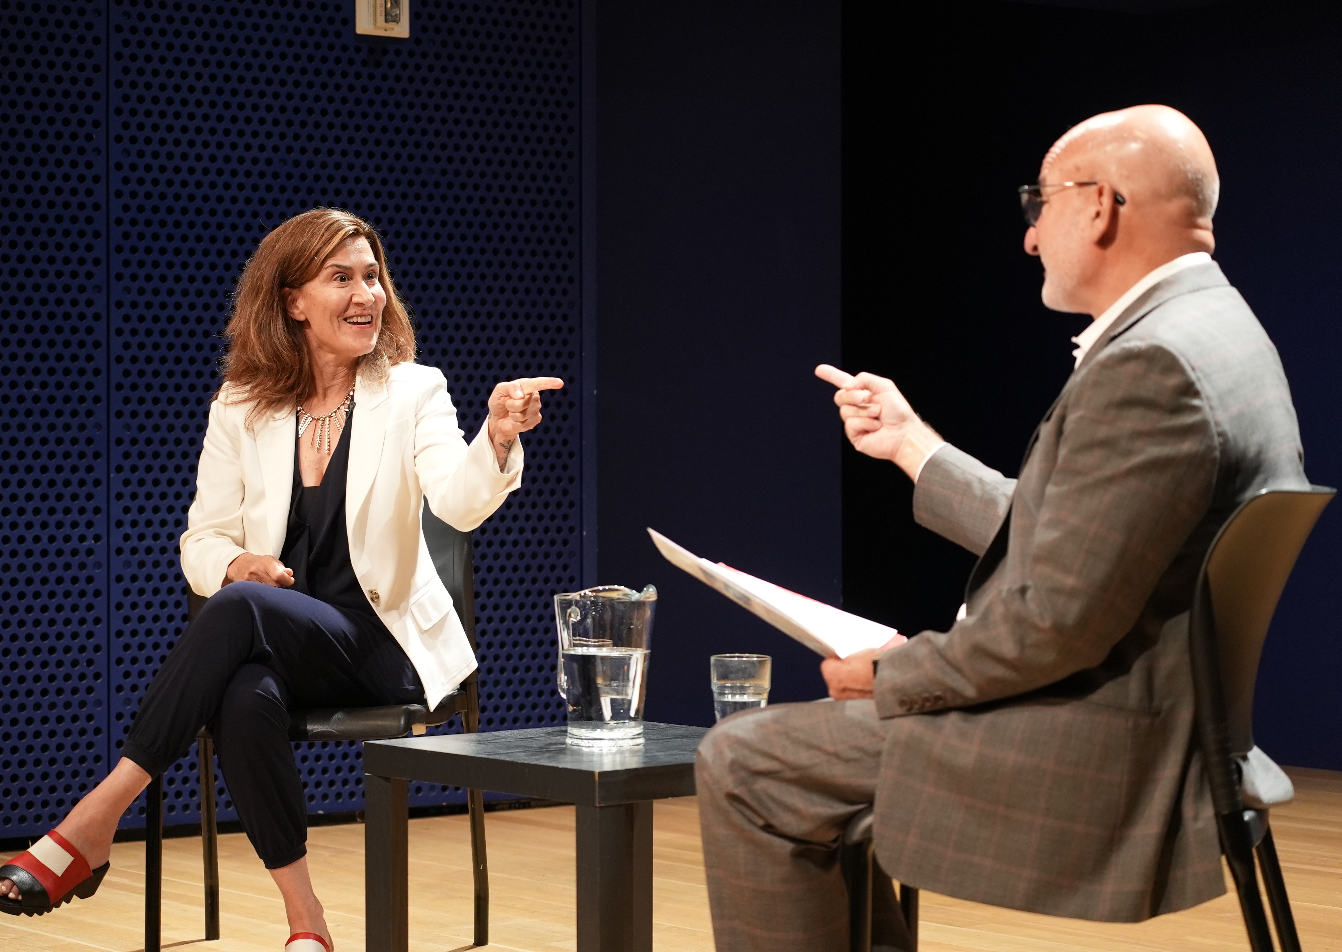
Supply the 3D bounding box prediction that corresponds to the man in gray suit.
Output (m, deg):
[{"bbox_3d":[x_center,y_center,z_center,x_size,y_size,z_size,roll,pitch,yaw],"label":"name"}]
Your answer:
[{"bbox_3d":[0.365,0.200,3.410,0.820,1.300,0.570,0,0,19],"label":"man in gray suit"}]

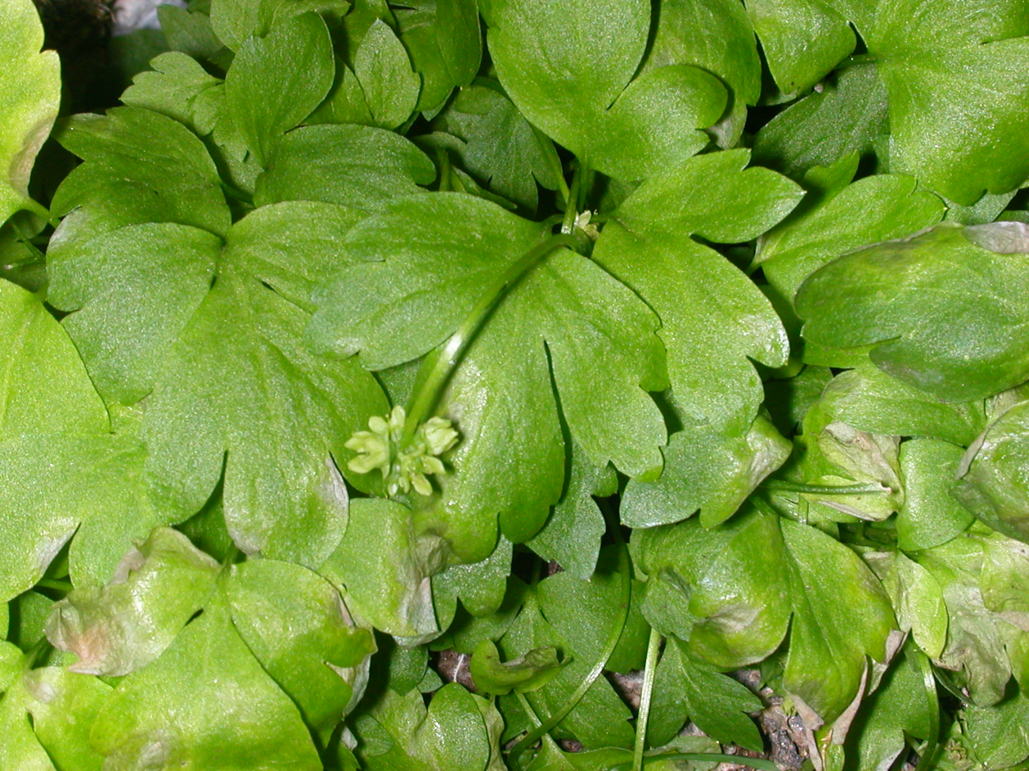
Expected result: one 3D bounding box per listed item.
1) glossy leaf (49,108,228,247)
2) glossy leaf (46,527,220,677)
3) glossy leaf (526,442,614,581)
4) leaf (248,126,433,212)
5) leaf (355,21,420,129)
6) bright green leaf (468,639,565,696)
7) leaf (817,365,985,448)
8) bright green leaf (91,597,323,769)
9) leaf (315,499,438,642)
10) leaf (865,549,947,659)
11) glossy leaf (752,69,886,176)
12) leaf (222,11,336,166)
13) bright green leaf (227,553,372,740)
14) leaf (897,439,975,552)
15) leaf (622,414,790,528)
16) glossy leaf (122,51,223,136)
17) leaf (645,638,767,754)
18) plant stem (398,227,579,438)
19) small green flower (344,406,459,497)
[{"bbox_3d":[-0.036,-0.020,0.183,0.018,0.006,0.015,18,69,13],"label":"glossy leaf"},{"bbox_3d":[-0.035,0.020,0.176,0.018,0.007,0.013,-30,83,6],"label":"glossy leaf"},{"bbox_3d":[0.005,0.012,0.190,0.010,0.004,0.016,-8,81,-1],"label":"glossy leaf"},{"bbox_3d":[-0.017,-0.021,0.187,0.018,0.006,0.011,3,63,1],"label":"leaf"},{"bbox_3d":[-0.014,-0.035,0.212,0.007,0.012,0.003,2,21,1],"label":"leaf"},{"bbox_3d":[0.000,0.031,0.208,0.011,0.005,0.005,0,30,0],"label":"bright green leaf"},{"bbox_3d":[0.040,0.002,0.198,0.017,0.009,0.004,4,26,2],"label":"leaf"},{"bbox_3d":[-0.029,0.028,0.178,0.021,0.018,0.004,0,22,0],"label":"bright green leaf"},{"bbox_3d":[-0.013,0.018,0.190,0.012,0.014,0.004,0,22,0],"label":"leaf"},{"bbox_3d":[0.039,0.022,0.189,0.008,0.005,0.011,-27,93,-5],"label":"leaf"},{"bbox_3d":[0.035,-0.030,0.214,0.015,0.004,0.008,-35,73,12],"label":"glossy leaf"},{"bbox_3d":[-0.025,-0.032,0.203,0.010,0.015,0.004,17,14,3],"label":"leaf"},{"bbox_3d":[-0.020,0.024,0.178,0.011,0.006,0.018,-38,102,-6],"label":"bright green leaf"},{"bbox_3d":[0.042,0.011,0.187,0.010,0.004,0.011,0,78,-6],"label":"leaf"},{"bbox_3d":[0.019,0.009,0.192,0.015,0.009,0.004,-28,18,-10],"label":"leaf"},{"bbox_3d":[-0.035,-0.030,0.196,0.011,0.004,0.008,-12,70,-4],"label":"glossy leaf"},{"bbox_3d":[0.020,0.033,0.200,0.012,0.004,0.013,-22,77,-8],"label":"leaf"},{"bbox_3d":[-0.002,-0.005,0.187,0.004,0.004,0.024,36,74,11],"label":"plant stem"},{"bbox_3d":[-0.011,0.006,0.180,0.011,0.007,0.007,16,32,4],"label":"small green flower"}]

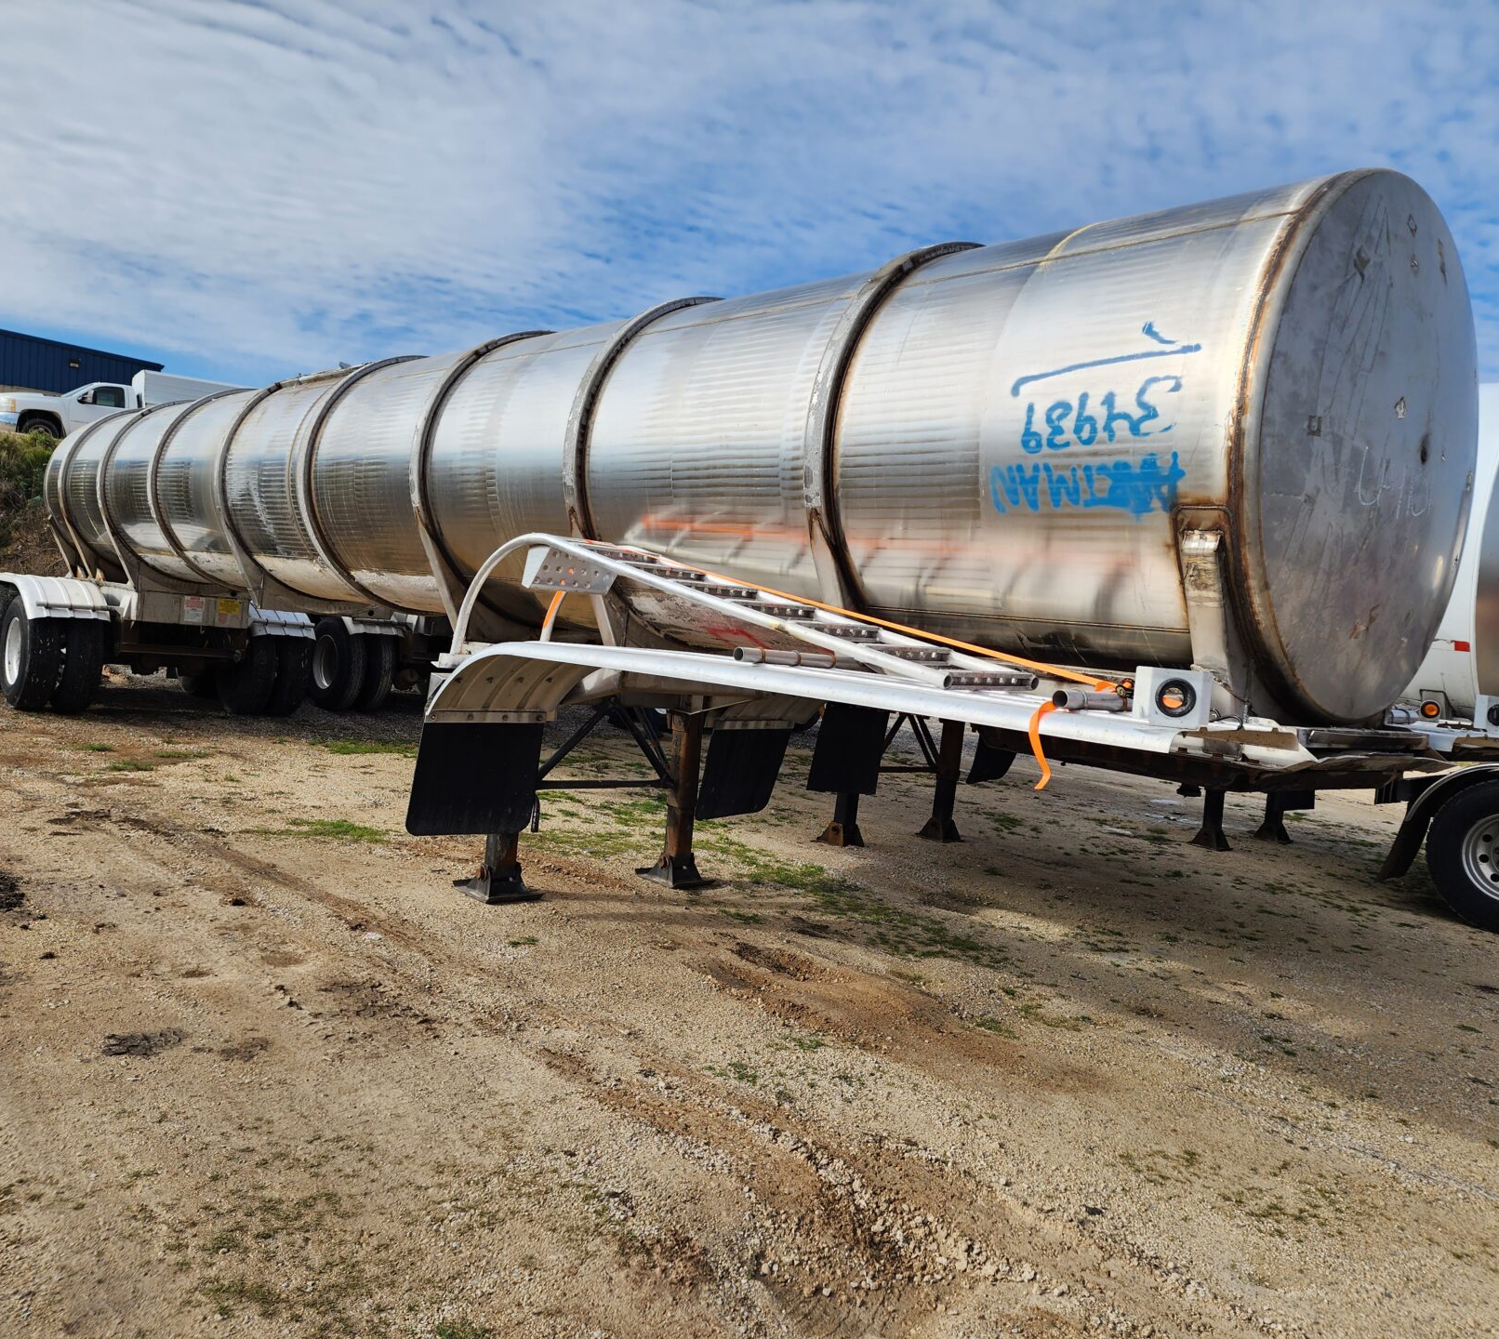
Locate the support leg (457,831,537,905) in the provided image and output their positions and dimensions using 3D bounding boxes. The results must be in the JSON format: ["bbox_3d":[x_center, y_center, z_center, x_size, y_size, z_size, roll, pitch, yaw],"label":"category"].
[{"bbox_3d":[-1.205,0.663,5.894,0.320,0.900,0.340,2,4,-42],"label":"support leg"}]

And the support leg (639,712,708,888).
[{"bbox_3d":[-0.385,0.685,6.628,0.320,0.950,0.330,2,4,-42],"label":"support leg"}]

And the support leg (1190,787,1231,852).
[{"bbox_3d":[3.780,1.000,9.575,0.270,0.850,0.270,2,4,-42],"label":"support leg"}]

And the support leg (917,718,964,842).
[{"bbox_3d":[1.482,0.779,8.872,0.280,0.970,0.290,2,4,-42],"label":"support leg"}]

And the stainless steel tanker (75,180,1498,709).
[{"bbox_3d":[-2.548,-1.274,8.314,1.732,1.732,13.283,3,4,-42],"label":"stainless steel tanker"}]

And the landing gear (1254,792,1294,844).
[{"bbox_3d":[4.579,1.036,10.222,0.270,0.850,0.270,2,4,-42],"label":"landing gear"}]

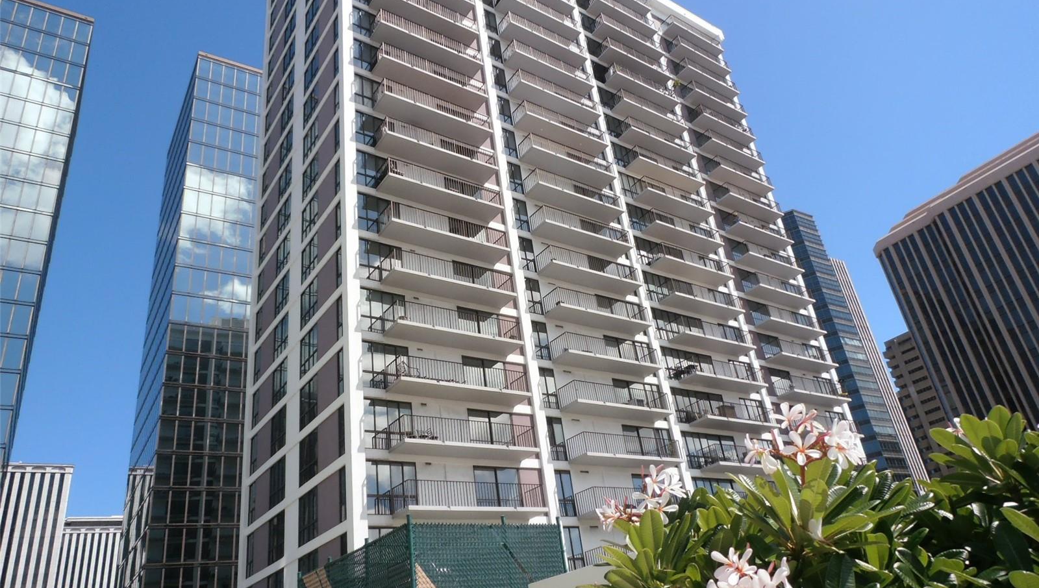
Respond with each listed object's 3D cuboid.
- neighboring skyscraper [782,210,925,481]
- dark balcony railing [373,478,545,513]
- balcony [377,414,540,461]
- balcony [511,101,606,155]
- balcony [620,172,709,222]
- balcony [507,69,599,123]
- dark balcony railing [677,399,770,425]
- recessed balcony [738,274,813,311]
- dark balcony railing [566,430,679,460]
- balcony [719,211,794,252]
[{"bbox_3d":[95.711,39.495,214.322,20.000,131.000,32.000,9,-33,-30],"label":"neighboring skyscraper"},{"bbox_3d":[-1.996,8.702,30.507,6.727,1.048,1.354,12,-34,-34],"label":"dark balcony railing"},{"bbox_3d":[-2.396,6.508,32.154,6.958,1.205,1.611,12,-34,-34],"label":"balcony"},{"bbox_3d":[2.805,-10.913,48.137,6.884,1.238,1.485,12,-34,-34],"label":"balcony"},{"bbox_3d":[11.267,-6.754,52.547,6.978,1.192,1.467,12,-34,-34],"label":"balcony"},{"bbox_3d":[2.410,-13.109,48.503,6.790,1.191,1.408,12,-34,-34],"label":"balcony"},{"bbox_3d":[13.348,7.663,44.829,6.799,1.040,1.412,12,-34,-34],"label":"dark balcony railing"},{"bbox_3d":[19.800,-0.127,55.074,7.018,1.205,1.611,12,-34,-34],"label":"recessed balcony"},{"bbox_3d":[5.515,8.078,37.169,6.682,1.048,1.354,12,-34,-34],"label":"dark balcony railing"},{"bbox_3d":[19.314,-4.981,58.072,6.966,1.192,1.467,12,-34,-34],"label":"balcony"}]

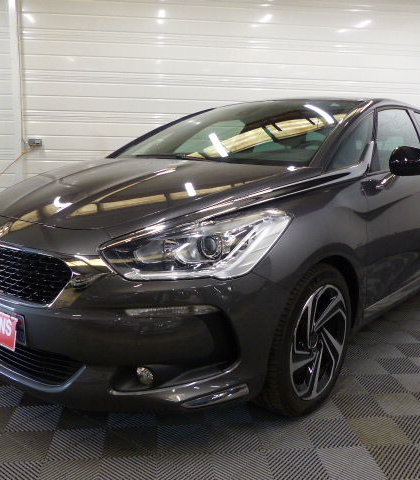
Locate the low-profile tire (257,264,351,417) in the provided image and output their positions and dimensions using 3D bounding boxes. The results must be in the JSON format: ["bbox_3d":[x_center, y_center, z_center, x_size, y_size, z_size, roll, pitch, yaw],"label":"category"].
[{"bbox_3d":[0.387,0.418,2.094,0.240,0.670,0.670,9,13,39],"label":"low-profile tire"}]

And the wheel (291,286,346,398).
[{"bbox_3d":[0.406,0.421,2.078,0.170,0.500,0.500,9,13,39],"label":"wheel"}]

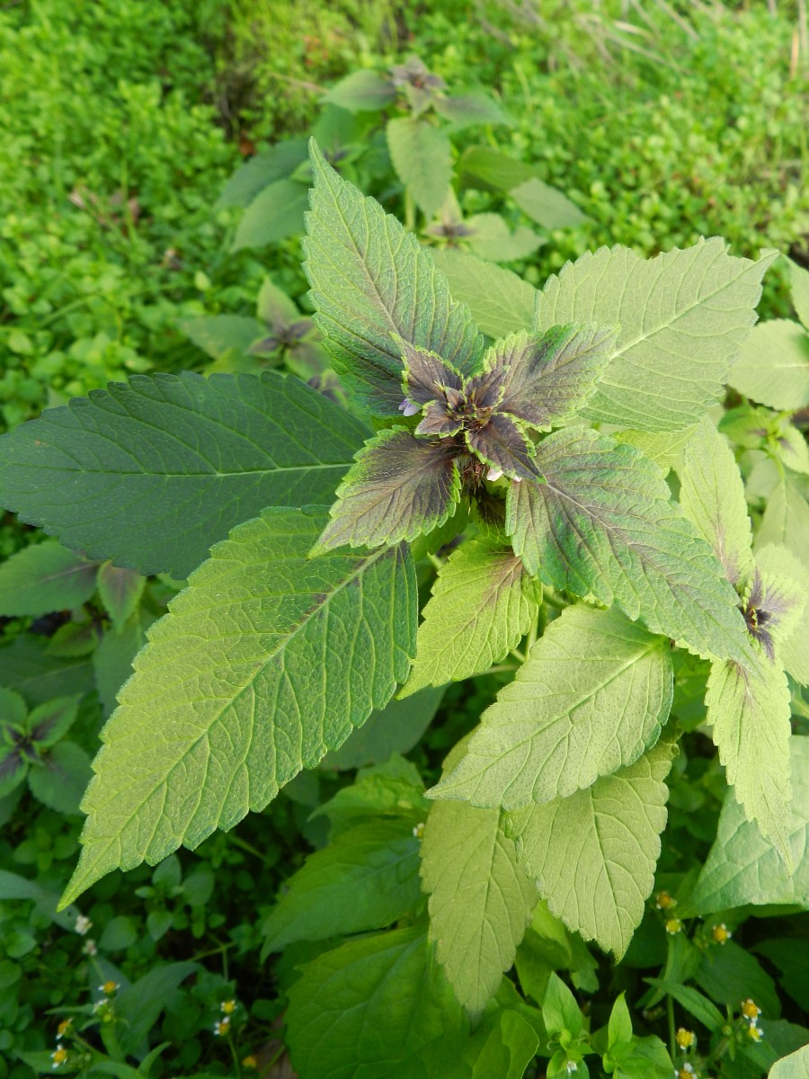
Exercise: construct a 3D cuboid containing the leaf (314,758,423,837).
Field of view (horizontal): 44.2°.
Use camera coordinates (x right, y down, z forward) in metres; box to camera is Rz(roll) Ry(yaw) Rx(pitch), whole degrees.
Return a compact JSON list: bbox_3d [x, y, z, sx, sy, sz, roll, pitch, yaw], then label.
[{"bbox_3d":[-0.011,0.092,0.347,0.043,0.010,0.028,-10,53,-7],"label":"leaf"}]

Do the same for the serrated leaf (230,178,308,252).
[{"bbox_3d":[-0.084,-0.223,0.677,0.050,0.016,0.091,43,74,7],"label":"serrated leaf"}]

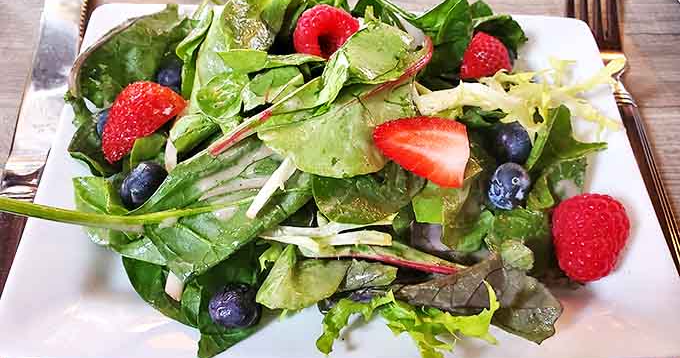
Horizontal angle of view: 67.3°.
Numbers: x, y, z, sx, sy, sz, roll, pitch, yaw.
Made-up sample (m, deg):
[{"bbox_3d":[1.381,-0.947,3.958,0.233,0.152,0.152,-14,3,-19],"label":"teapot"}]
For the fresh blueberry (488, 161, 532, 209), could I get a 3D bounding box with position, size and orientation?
[{"bbox_3d":[0.056,0.002,0.168,0.014,0.013,0.014,0,68,0],"label":"fresh blueberry"}]

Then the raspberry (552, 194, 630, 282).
[{"bbox_3d":[0.094,0.022,0.191,0.027,0.027,0.033,0,61,0],"label":"raspberry"}]

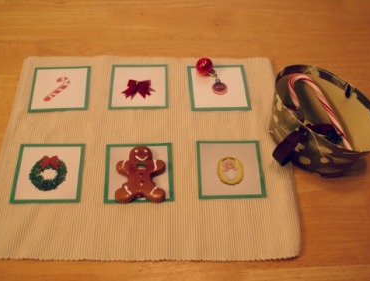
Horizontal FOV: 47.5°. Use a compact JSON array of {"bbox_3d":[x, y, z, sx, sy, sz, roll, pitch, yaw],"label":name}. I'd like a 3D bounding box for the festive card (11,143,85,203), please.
[{"bbox_3d":[-0.187,0.043,0.578,0.091,0.003,0.091,-2,57,-3],"label":"festive card"}]

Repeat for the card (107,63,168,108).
[{"bbox_3d":[-0.073,-0.087,0.667,0.091,0.003,0.091,-1,57,-2],"label":"card"}]

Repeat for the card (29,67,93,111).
[{"bbox_3d":[-0.196,-0.084,0.661,0.091,0.003,0.091,-3,57,-3],"label":"card"}]

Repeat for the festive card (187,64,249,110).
[{"bbox_3d":[0.054,-0.086,0.670,0.091,0.003,0.091,-2,57,-3],"label":"festive card"}]

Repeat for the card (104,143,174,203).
[{"bbox_3d":[-0.063,0.043,0.582,0.091,0.003,0.091,-2,57,-3],"label":"card"}]

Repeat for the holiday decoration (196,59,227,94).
[{"bbox_3d":[0.042,-0.102,0.651,0.026,0.026,0.063,-29,62,-19],"label":"holiday decoration"}]

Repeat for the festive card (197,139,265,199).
[{"bbox_3d":[0.064,0.038,0.588,0.091,0.003,0.091,-1,57,-2],"label":"festive card"}]

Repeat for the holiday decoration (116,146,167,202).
[{"bbox_3d":[-0.060,0.046,0.570,0.068,0.013,0.084,-1,57,-2],"label":"holiday decoration"}]

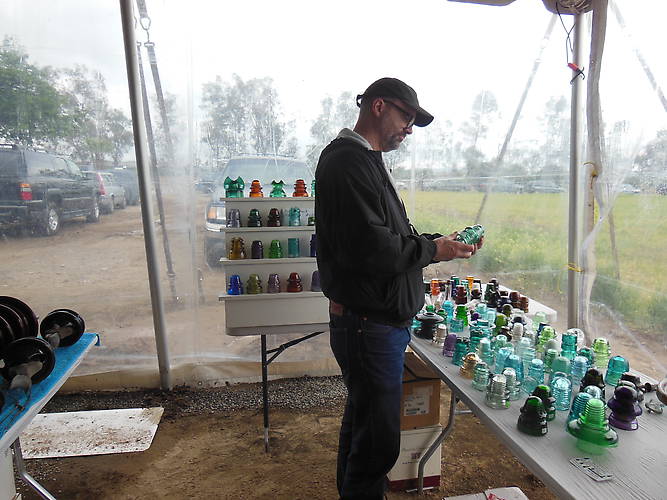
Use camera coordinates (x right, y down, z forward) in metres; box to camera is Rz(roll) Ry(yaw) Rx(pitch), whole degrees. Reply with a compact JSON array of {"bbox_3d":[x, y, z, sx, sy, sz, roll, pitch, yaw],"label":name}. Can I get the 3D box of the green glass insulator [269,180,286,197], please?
[{"bbox_3d":[-0.312,-0.344,2.720,0.091,0.097,0.086,-1,8,-9],"label":"green glass insulator"}]

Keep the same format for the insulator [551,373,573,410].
[{"bbox_3d":[0.760,0.475,1.599,0.064,0.099,0.064,0,8,0],"label":"insulator"}]

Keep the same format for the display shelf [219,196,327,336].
[{"bbox_3d":[-0.255,0.036,2.626,0.700,0.640,0.450,-1,9,-9],"label":"display shelf"}]

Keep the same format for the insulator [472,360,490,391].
[{"bbox_3d":[0.536,0.456,1.744,0.061,0.096,0.061,0,8,0],"label":"insulator"}]

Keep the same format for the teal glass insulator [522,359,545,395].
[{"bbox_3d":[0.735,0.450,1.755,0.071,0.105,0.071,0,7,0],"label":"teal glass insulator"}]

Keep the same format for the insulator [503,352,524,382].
[{"bbox_3d":[0.667,0.429,1.770,0.072,0.095,0.072,0,8,0],"label":"insulator"}]

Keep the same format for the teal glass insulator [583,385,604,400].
[{"bbox_3d":[0.842,0.483,1.555,0.072,0.092,0.072,0,7,0],"label":"teal glass insulator"}]

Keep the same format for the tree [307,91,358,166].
[{"bbox_3d":[0.350,-11.200,52.000,7.000,12.000,7.000,0,7,0],"label":"tree"}]

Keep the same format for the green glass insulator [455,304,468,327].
[{"bbox_3d":[0.650,0.334,2.430,0.068,0.104,0.068,0,8,0],"label":"green glass insulator"}]

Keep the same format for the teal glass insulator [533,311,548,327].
[{"bbox_3d":[1.004,0.353,2.334,0.075,0.102,0.075,0,9,0],"label":"teal glass insulator"}]

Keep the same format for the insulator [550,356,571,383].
[{"bbox_3d":[0.852,0.449,1.800,0.073,0.098,0.073,0,7,0],"label":"insulator"}]

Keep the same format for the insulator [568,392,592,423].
[{"bbox_3d":[0.778,0.494,1.500,0.080,0.093,0.080,0,8,0],"label":"insulator"}]

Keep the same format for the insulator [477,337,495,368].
[{"bbox_3d":[0.610,0.404,1.927,0.073,0.102,0.073,0,8,0],"label":"insulator"}]

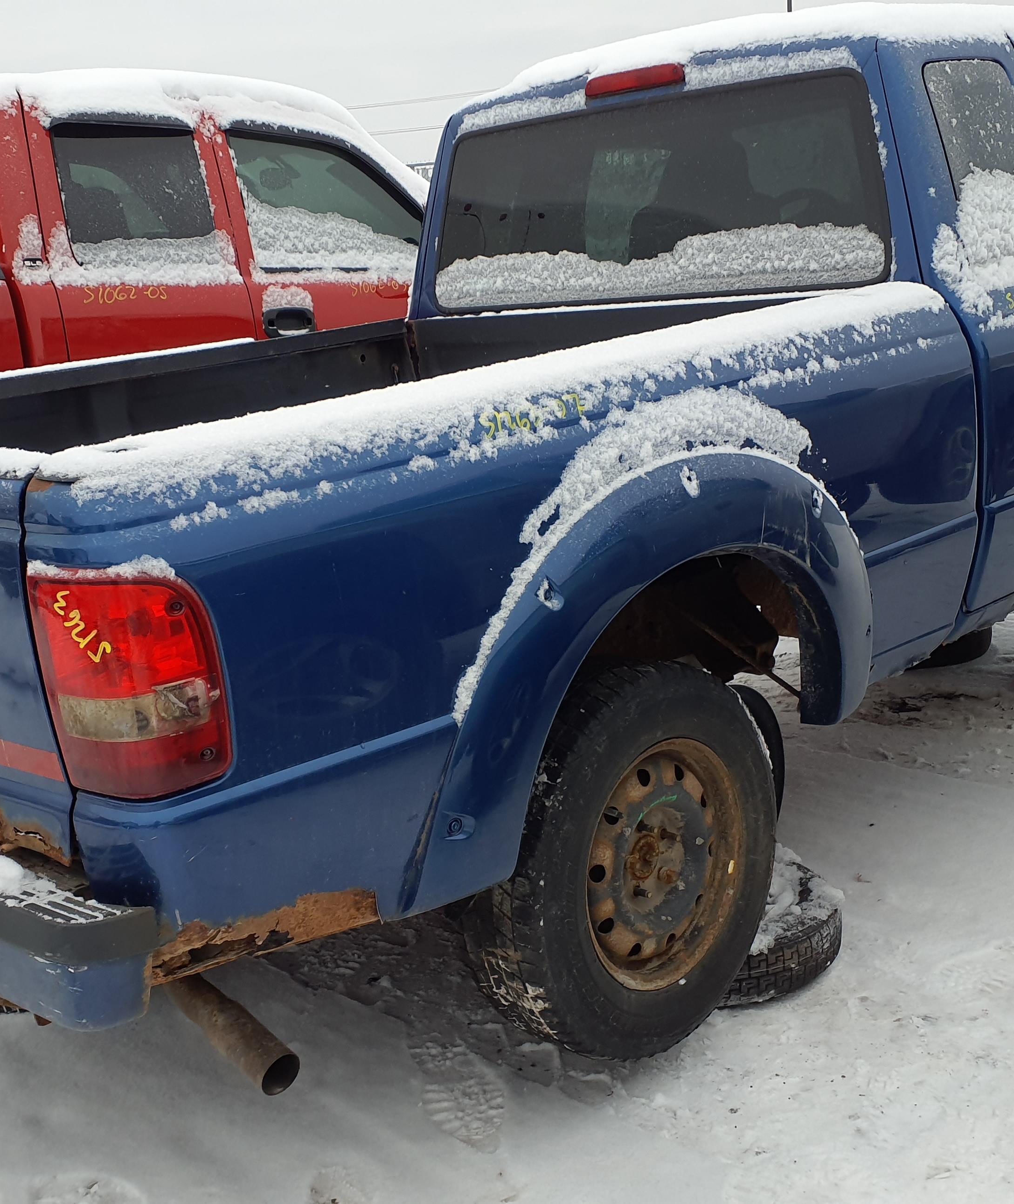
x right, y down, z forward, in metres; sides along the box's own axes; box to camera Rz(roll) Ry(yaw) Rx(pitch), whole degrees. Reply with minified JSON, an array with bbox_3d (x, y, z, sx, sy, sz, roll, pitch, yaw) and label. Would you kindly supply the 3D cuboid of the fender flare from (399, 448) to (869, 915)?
[{"bbox_3d":[0.220,0.061,2.151,0.130,0.560,1.130,7,18,45],"label":"fender flare"}]

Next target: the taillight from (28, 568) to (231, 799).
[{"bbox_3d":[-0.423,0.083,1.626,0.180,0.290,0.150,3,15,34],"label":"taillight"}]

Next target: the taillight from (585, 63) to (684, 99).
[{"bbox_3d":[0.302,-1.219,3.303,0.300,0.050,0.060,7,18,45],"label":"taillight"}]

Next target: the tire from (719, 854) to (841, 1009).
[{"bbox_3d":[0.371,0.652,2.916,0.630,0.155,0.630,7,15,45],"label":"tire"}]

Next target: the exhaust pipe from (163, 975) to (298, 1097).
[{"bbox_3d":[-0.413,0.542,1.934,0.060,0.060,0.380,-16,28,-37],"label":"exhaust pipe"}]

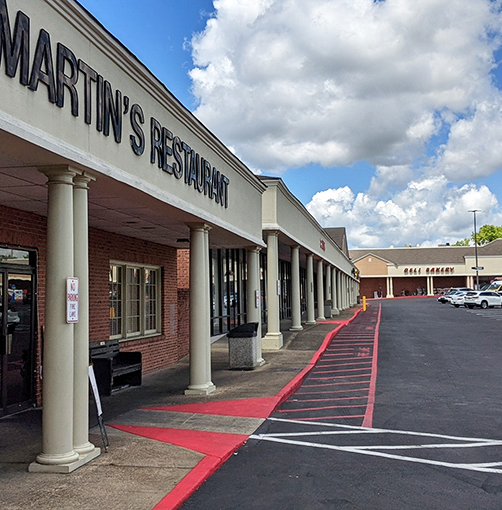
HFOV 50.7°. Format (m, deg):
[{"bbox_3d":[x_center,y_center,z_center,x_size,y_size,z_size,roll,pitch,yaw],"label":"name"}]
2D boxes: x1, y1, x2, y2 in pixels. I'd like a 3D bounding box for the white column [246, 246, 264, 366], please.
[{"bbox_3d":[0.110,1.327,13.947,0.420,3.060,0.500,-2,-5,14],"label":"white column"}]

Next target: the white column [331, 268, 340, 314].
[{"bbox_3d":[6.013,2.646,38.062,0.540,3.280,0.620,-2,-5,13],"label":"white column"}]

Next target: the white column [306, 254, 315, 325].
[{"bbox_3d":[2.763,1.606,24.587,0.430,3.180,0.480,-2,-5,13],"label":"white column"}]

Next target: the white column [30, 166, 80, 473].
[{"bbox_3d":[-1.980,0.638,5.540,0.410,3.060,0.390,-2,-5,14],"label":"white column"}]

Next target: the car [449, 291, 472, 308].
[{"bbox_3d":[23.209,4.600,55.239,4.750,1.470,1.830,1,-5,-20],"label":"car"}]

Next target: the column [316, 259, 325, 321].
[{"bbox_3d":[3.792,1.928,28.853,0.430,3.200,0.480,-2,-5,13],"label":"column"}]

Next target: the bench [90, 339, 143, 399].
[{"bbox_3d":[-2.518,2.059,9.788,0.540,0.885,1.220,-2,-5,14],"label":"bench"}]

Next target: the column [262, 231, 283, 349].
[{"bbox_3d":[0.628,1.021,16.045,0.580,3.570,0.620,-1,-5,0],"label":"column"}]

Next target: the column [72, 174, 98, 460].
[{"bbox_3d":[-1.909,0.661,5.820,0.410,3.060,0.390,-2,-5,14],"label":"column"}]

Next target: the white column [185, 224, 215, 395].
[{"bbox_3d":[-0.903,0.946,9.511,0.410,2.970,0.560,-2,-5,13],"label":"white column"}]

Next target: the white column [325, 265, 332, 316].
[{"bbox_3d":[4.793,2.209,32.743,0.420,3.230,0.420,-2,-5,14],"label":"white column"}]

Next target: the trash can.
[{"bbox_3d":[-0.166,2.177,12.959,0.610,1.070,0.610,-2,-5,13],"label":"trash can"}]

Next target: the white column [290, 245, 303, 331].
[{"bbox_3d":[1.762,1.286,20.599,0.420,3.280,0.420,-2,-5,14],"label":"white column"}]

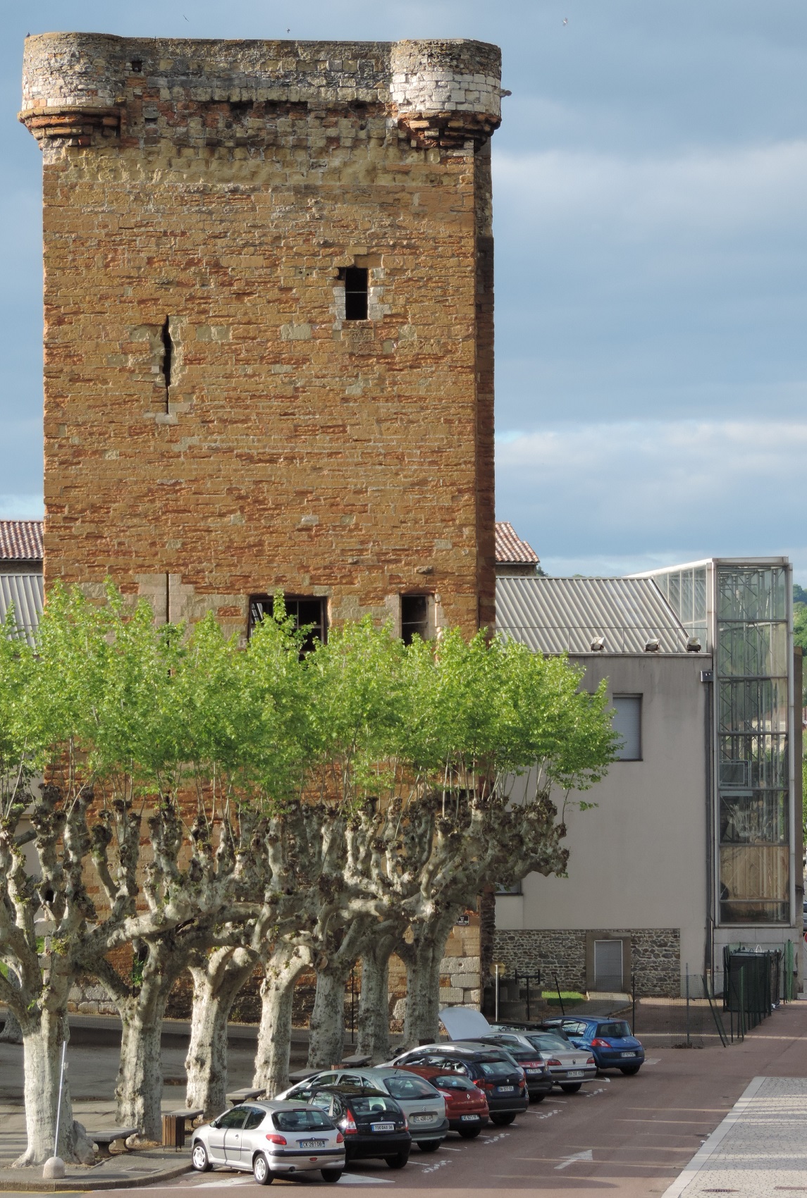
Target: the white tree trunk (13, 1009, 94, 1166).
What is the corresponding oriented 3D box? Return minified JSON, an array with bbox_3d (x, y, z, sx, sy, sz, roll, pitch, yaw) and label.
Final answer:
[{"bbox_3d":[-6.797,9.450,80.833,1.500,2.980,1.350,0,-3,0],"label":"white tree trunk"}]

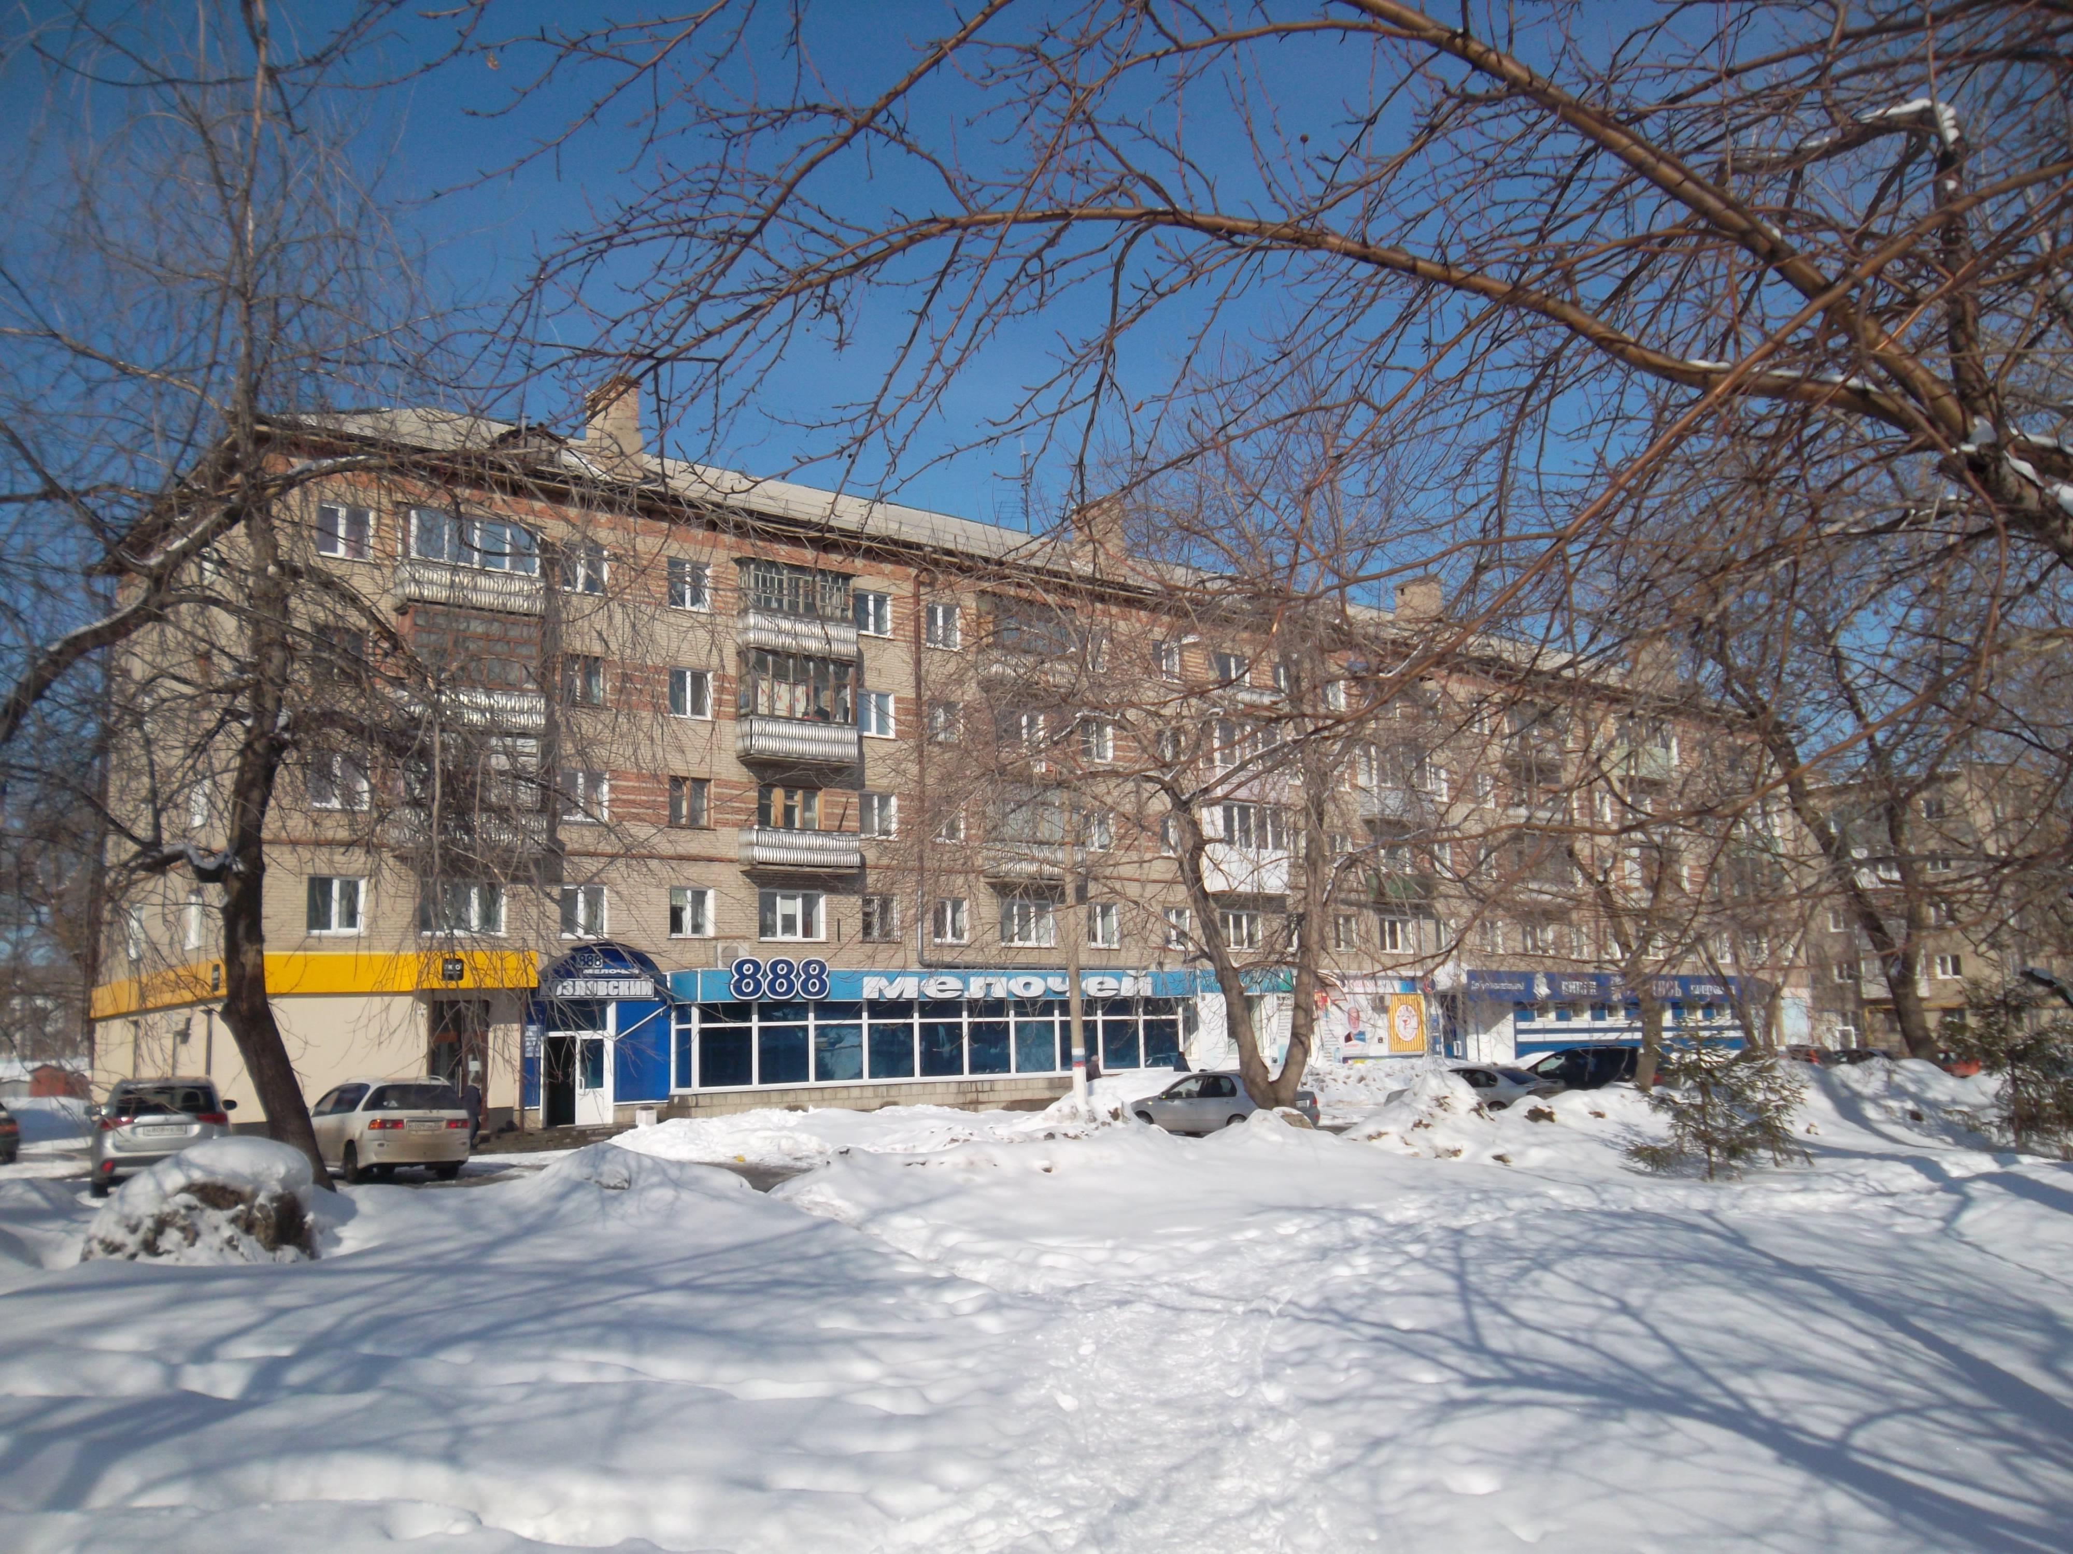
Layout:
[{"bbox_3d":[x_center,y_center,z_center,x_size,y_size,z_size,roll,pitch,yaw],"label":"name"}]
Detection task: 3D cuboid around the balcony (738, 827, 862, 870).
[{"bbox_3d":[-5.898,1.867,40.462,3.040,1.070,0.800,5,-13,-37],"label":"balcony"}]

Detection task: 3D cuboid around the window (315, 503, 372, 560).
[{"bbox_3d":[-15.119,-5.375,35.363,1.160,1.250,0.160,5,-13,-37],"label":"window"}]

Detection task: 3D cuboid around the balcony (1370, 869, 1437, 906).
[{"bbox_3d":[12.665,3.873,56.508,3.200,1.020,0.820,6,-12,-38],"label":"balcony"}]

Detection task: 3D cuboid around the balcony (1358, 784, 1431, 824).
[{"bbox_3d":[12.126,0.963,54.677,2.850,1.140,0.800,5,-13,-37],"label":"balcony"}]

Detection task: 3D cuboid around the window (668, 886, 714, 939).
[{"bbox_3d":[-8.550,3.380,39.976,1.178,1.231,0.150,6,-12,-37],"label":"window"}]

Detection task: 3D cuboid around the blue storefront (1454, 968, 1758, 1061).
[{"bbox_3d":[21.081,8.924,59.413,17.400,3.500,1.600,5,-13,-37],"label":"blue storefront"}]

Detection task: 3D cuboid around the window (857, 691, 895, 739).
[{"bbox_3d":[-4.238,-1.648,43.024,1.170,1.260,0.160,5,-13,-37],"label":"window"}]

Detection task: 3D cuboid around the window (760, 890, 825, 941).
[{"bbox_3d":[-6.099,3.451,40.478,1.880,1.280,0.160,5,-13,-37],"label":"window"}]

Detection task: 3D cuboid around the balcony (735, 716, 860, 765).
[{"bbox_3d":[-6.024,-0.812,40.941,3.050,1.140,0.800,5,-13,-37],"label":"balcony"}]

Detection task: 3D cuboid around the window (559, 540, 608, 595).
[{"bbox_3d":[-11.103,-5.026,39.653,1.177,1.161,0.150,6,-12,-37],"label":"window"}]

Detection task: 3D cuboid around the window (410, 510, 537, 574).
[{"bbox_3d":[-12.833,-5.314,36.995,2.980,1.170,0.140,6,-12,-38],"label":"window"}]

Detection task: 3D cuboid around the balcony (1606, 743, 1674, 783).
[{"bbox_3d":[24.789,-0.428,66.399,3.100,1.300,0.900,6,-12,-37],"label":"balcony"}]

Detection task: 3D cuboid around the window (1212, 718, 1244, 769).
[{"bbox_3d":[5.909,-1.047,49.824,1.380,1.530,0.120,5,-13,-37],"label":"window"}]

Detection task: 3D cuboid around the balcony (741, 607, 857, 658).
[{"bbox_3d":[-6.245,-3.619,42.495,3.170,1.000,0.820,6,-12,-38],"label":"balcony"}]

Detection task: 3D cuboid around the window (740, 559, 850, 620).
[{"bbox_3d":[-6.323,-4.715,42.699,2.990,1.260,0.850,6,-12,-37],"label":"window"}]

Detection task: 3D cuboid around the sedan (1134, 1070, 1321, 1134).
[{"bbox_3d":[3.848,6.968,34.088,1.690,1.460,4.350,7,-13,-41],"label":"sedan"}]

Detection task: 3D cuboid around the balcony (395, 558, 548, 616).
[{"bbox_3d":[-12.970,-4.220,37.120,3.190,0.960,0.820,6,-12,-38],"label":"balcony"}]

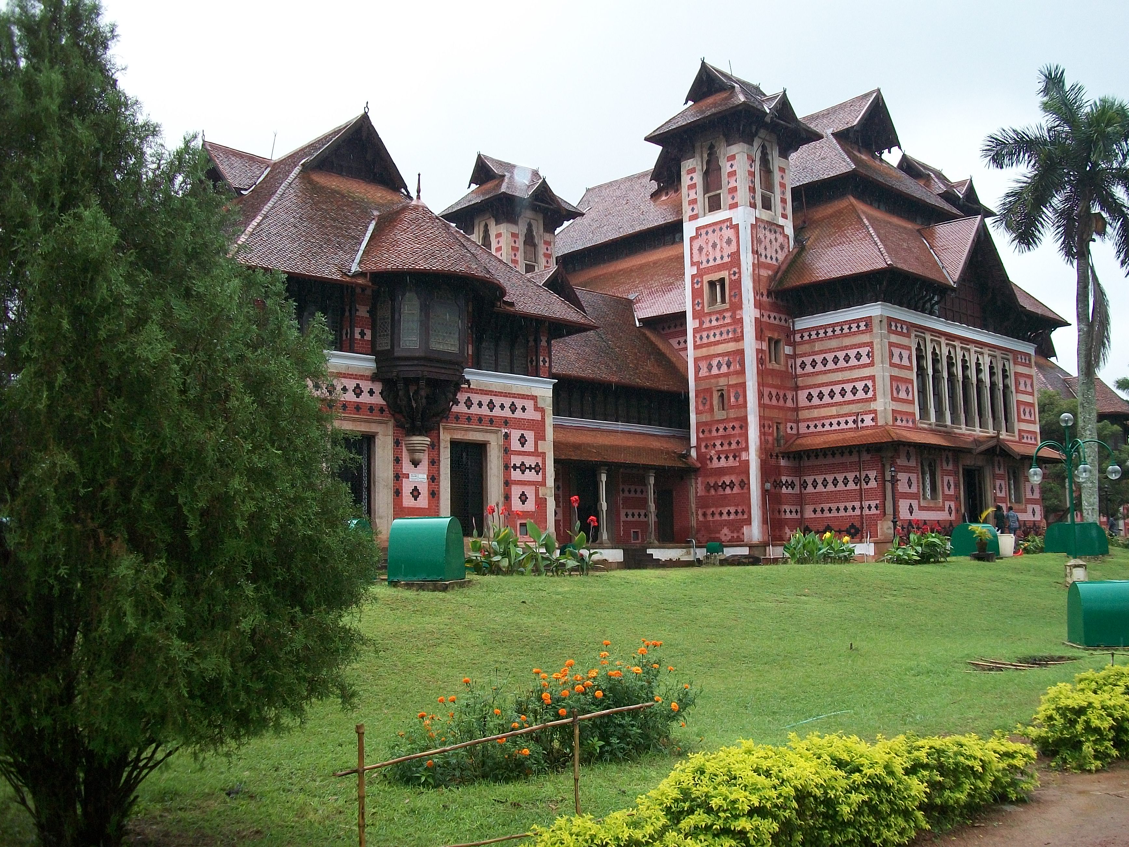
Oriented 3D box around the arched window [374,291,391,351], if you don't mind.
[{"bbox_3d":[-4.614,-2.617,26.437,0.494,1.573,0.120,-4,-7,22],"label":"arched window"}]

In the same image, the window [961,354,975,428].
[{"bbox_3d":[15.416,-1.255,39.917,0.760,2.835,0.280,5,-9,-43],"label":"window"}]

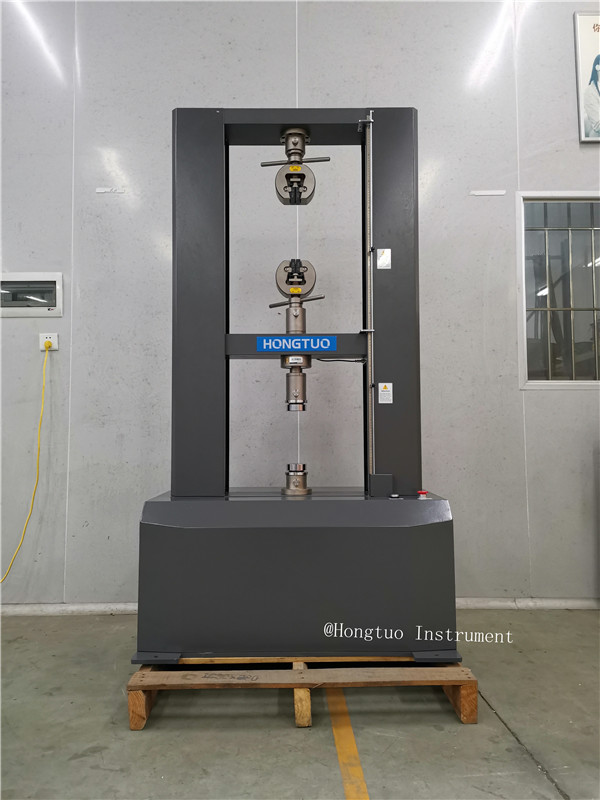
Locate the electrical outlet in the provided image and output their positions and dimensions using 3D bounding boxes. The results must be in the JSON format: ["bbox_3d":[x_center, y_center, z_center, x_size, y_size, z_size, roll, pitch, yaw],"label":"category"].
[{"bbox_3d":[-1.222,-0.282,2.929,0.086,0.086,0.012,0,-3,-1],"label":"electrical outlet"}]

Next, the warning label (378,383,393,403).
[{"bbox_3d":[0.306,-0.024,2.140,0.050,0.071,0.002,0,-3,-1],"label":"warning label"}]

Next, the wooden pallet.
[{"bbox_3d":[0.005,0.899,2.131,1.000,0.125,0.820,0,-3,-1],"label":"wooden pallet"}]

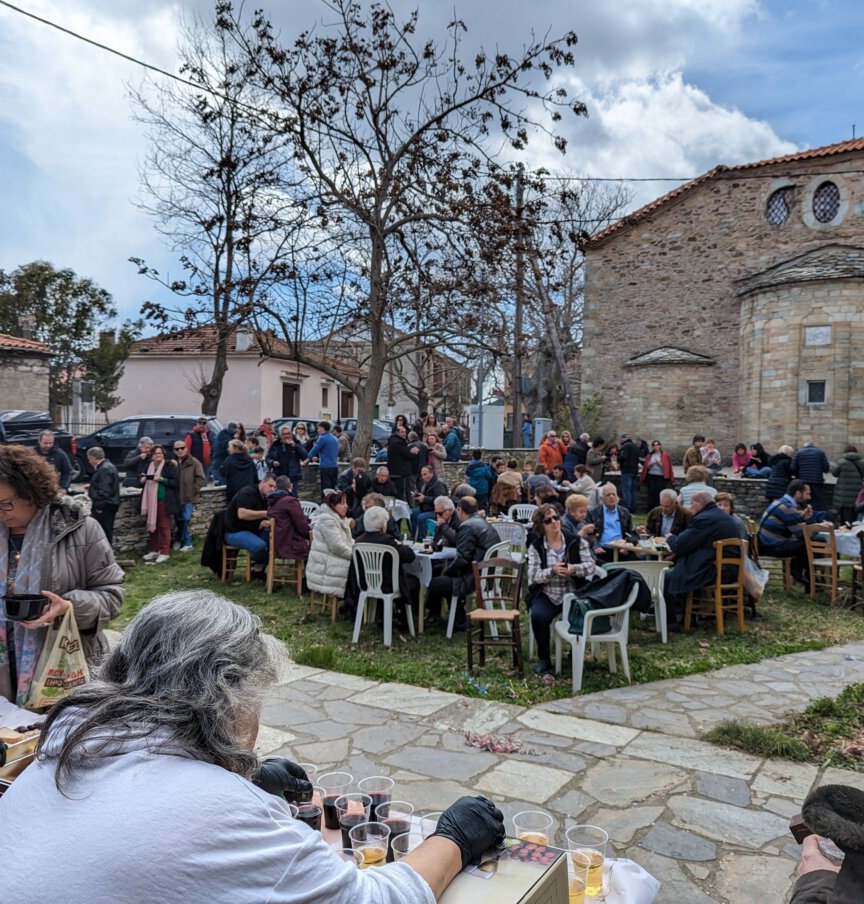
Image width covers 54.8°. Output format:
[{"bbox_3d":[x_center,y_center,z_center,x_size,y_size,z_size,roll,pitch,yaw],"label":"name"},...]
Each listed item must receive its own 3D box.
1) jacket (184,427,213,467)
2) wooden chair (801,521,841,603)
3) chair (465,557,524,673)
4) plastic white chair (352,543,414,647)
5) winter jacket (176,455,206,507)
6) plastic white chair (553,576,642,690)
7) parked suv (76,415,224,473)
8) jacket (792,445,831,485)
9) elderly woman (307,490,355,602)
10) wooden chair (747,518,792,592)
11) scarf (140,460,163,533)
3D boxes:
[{"bbox_3d":[-4.150,-0.090,14.800,0.520,0.710,0.340,0,1,-30],"label":"jacket"},{"bbox_3d":[4.448,1.236,9.374,0.440,0.880,0.420,0,2,-26],"label":"wooden chair"},{"bbox_3d":[0.541,1.312,6.750,0.430,0.890,0.460,1,1,11],"label":"chair"},{"bbox_3d":[-0.439,1.281,7.520,0.460,0.880,0.530,1,1,23],"label":"plastic white chair"},{"bbox_3d":[-3.767,0.410,12.820,0.560,0.760,0.360,1,2,12],"label":"winter jacket"},{"bbox_3d":[1.228,1.353,6.316,0.550,0.790,0.550,0,2,-12],"label":"plastic white chair"},{"bbox_3d":[-7.650,-0.140,22.400,4.550,1.680,1.850,0,1,0],"label":"parked suv"},{"bbox_3d":[6.944,0.236,15.315,0.660,0.730,0.420,1,2,22],"label":"jacket"},{"bbox_3d":[-0.930,1.040,8.238,0.720,1.260,0.540,1,2,18],"label":"elderly woman"},{"bbox_3d":[4.020,1.230,9.900,0.450,0.860,0.430,1,1,12],"label":"wooden chair"},{"bbox_3d":[-3.975,0.619,11.850,0.300,1.050,0.240,1,2,14],"label":"scarf"}]

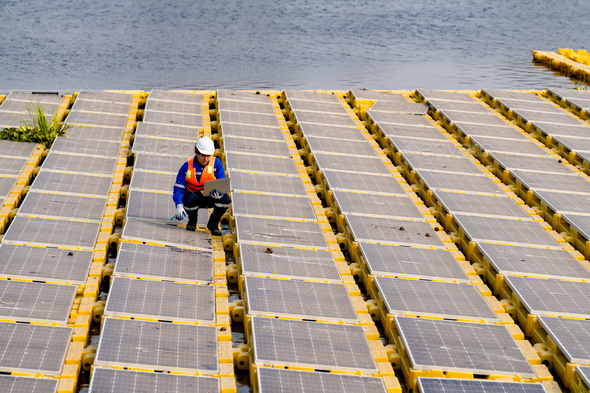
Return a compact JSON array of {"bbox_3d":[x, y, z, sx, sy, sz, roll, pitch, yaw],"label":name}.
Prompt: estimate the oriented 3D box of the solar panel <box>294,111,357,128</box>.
[{"bbox_3d":[0.502,-1.310,39.734,0.992,0.042,1.956,5,7,-3],"label":"solar panel"}]

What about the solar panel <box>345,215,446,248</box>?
[{"bbox_3d":[1.119,0.403,26.449,0.993,0.040,1.963,5,7,-3],"label":"solar panel"}]

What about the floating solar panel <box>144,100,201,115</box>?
[{"bbox_3d":[-2.165,-1.573,41.711,0.993,0.040,1.963,5,7,-3],"label":"floating solar panel"}]

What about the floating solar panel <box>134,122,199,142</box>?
[{"bbox_3d":[-2.048,-1.021,37.437,0.992,0.042,1.956,5,7,-3],"label":"floating solar panel"}]

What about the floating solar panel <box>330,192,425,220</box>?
[{"bbox_3d":[1.012,0.124,28.533,0.992,0.040,1.956,5,7,-3],"label":"floating solar panel"}]

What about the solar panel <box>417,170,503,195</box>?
[{"bbox_3d":[2.193,-0.165,30.865,0.993,0.040,1.963,5,7,-3],"label":"solar panel"}]

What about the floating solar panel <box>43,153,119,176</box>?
[{"bbox_3d":[-3.017,-0.436,32.737,0.992,0.040,1.956,5,7,-3],"label":"floating solar panel"}]

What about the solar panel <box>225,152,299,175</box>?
[{"bbox_3d":[-0.480,-0.448,33.032,0.992,0.042,1.956,5,7,-3],"label":"solar panel"}]

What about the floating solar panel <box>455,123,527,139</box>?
[{"bbox_3d":[3.165,-1.016,37.404,0.992,0.040,1.956,5,7,-3],"label":"floating solar panel"}]

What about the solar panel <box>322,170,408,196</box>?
[{"bbox_3d":[0.912,-0.160,30.722,0.992,0.040,1.956,5,7,-3],"label":"solar panel"}]

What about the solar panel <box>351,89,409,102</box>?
[{"bbox_3d":[1.613,-1.885,44.203,0.992,0.042,1.956,5,7,-3],"label":"solar panel"}]

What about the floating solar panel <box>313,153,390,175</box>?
[{"bbox_3d":[0.801,-0.446,33.042,0.993,0.040,1.963,5,7,-3],"label":"floating solar panel"}]

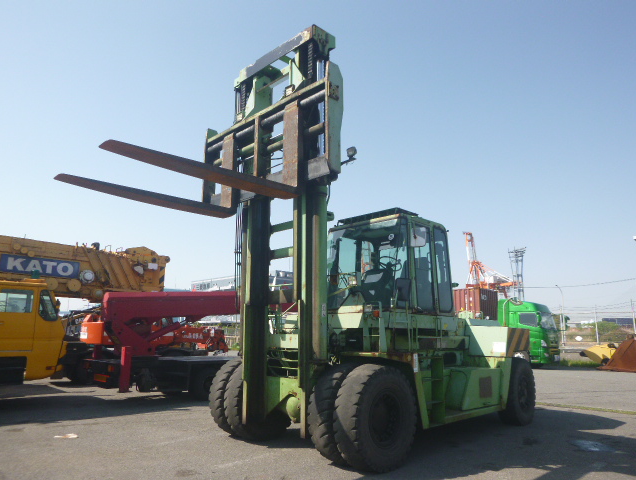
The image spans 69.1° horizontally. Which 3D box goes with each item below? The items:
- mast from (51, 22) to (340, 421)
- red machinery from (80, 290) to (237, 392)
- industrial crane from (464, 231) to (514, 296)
[{"bbox_3d":[-1.417,-0.407,5.859,3.108,5.598,2.772,11,-16,-43],"label":"mast"},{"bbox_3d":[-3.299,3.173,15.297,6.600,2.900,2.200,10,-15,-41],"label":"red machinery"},{"bbox_3d":[145.024,35.646,390.743,42.000,88.000,22.000,-6,-13,29],"label":"industrial crane"}]

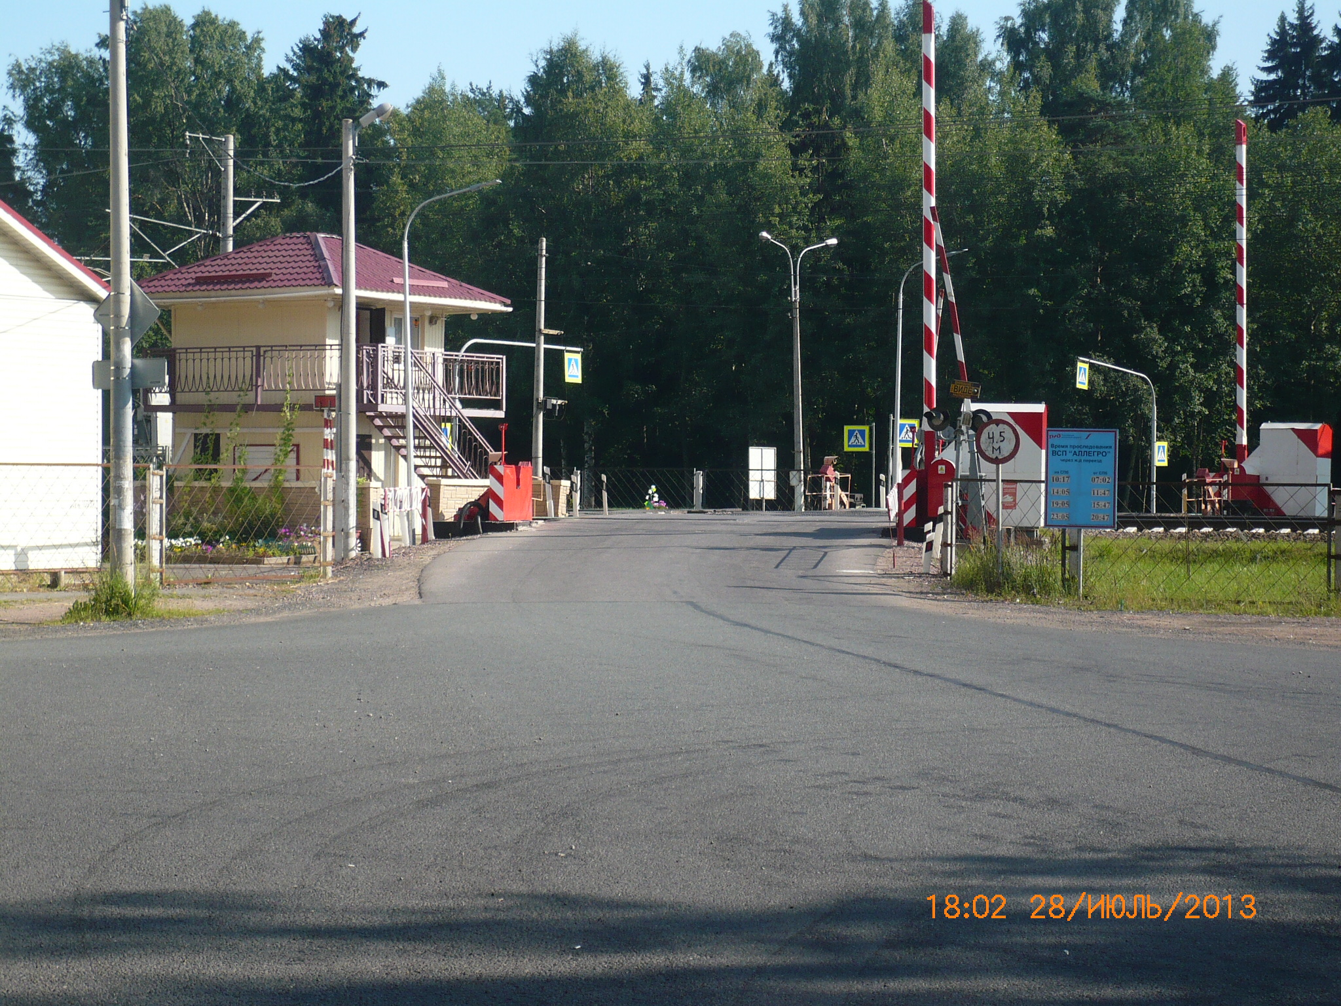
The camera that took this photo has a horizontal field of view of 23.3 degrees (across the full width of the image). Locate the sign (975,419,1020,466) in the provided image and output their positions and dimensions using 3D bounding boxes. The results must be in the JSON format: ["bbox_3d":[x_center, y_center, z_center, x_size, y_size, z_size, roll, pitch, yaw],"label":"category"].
[{"bbox_3d":[4.990,-0.930,49.500,0.690,0.690,0.050,0,0,6],"label":"sign"}]

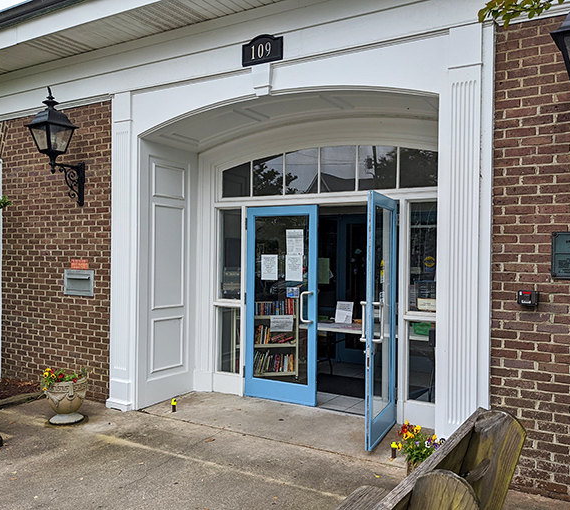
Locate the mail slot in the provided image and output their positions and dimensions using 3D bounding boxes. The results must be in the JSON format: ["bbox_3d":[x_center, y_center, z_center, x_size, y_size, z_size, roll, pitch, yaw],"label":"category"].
[{"bbox_3d":[-2.357,0.322,6.045,0.502,0.291,0.050,1,1,30],"label":"mail slot"}]

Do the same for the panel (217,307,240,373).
[{"bbox_3d":[-0.652,0.994,6.205,0.327,0.769,0.040,1,1,30],"label":"panel"}]

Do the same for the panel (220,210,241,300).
[{"bbox_3d":[-0.636,-0.001,6.194,0.327,1.055,0.040,1,1,30],"label":"panel"}]

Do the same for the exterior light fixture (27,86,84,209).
[{"bbox_3d":[-2.429,-1.164,5.764,0.372,1.226,0.583,1,1,30],"label":"exterior light fixture"}]

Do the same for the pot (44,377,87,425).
[{"bbox_3d":[-2.166,1.435,5.269,0.432,0.402,0.432,1,0,0],"label":"pot"}]

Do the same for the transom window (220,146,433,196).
[{"bbox_3d":[0.369,-0.894,5.611,2.553,0.492,0.070,1,1,30],"label":"transom window"}]

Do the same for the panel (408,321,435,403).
[{"bbox_3d":[1.351,1.023,5.048,0.322,0.774,0.040,1,1,30],"label":"panel"}]

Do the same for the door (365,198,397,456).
[{"bbox_3d":[0.879,0.550,4.775,0.050,2.151,0.904,1,0,25],"label":"door"}]

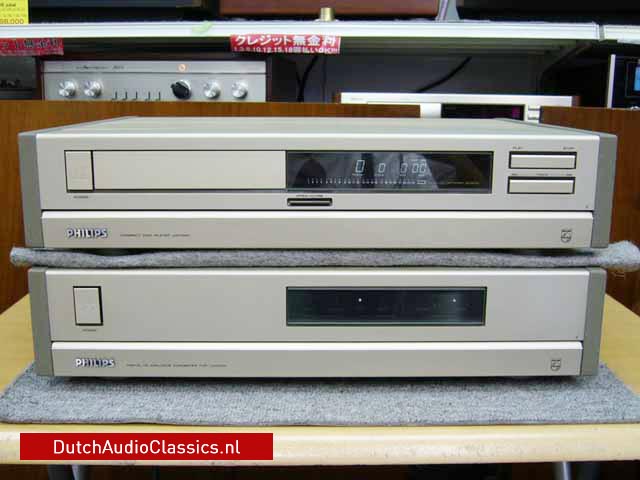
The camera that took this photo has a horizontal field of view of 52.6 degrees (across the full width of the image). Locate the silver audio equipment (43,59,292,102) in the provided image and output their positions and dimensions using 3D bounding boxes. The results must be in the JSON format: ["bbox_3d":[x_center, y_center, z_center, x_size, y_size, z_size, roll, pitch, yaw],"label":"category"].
[{"bbox_3d":[-0.310,-0.302,1.411,0.475,0.170,0.280,2,13,6],"label":"silver audio equipment"}]

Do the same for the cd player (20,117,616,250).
[{"bbox_3d":[-0.002,-0.067,0.637,0.448,0.092,0.302,0,13,-1],"label":"cd player"}]

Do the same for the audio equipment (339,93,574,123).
[{"bbox_3d":[0.268,-0.260,1.383,0.455,0.100,0.320,1,13,4],"label":"audio equipment"}]

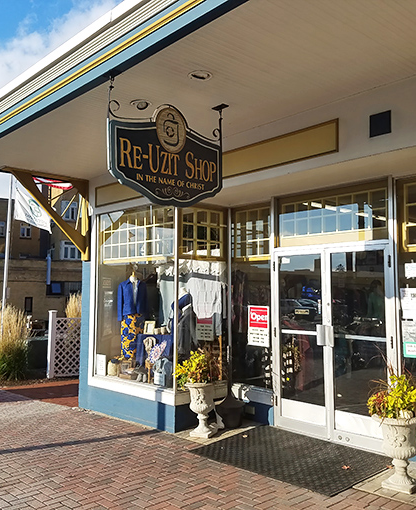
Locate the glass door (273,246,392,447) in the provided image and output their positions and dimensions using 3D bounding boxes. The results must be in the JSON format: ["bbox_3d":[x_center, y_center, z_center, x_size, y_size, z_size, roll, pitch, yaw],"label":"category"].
[{"bbox_3d":[1.419,1.007,5.970,1.608,2.279,0.100,-4,-6,45],"label":"glass door"}]

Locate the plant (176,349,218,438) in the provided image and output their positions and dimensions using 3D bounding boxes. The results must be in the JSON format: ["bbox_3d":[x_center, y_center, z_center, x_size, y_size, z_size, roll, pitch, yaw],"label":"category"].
[{"bbox_3d":[-0.072,1.649,6.180,0.490,1.030,0.480,-4,-6,45],"label":"plant"}]

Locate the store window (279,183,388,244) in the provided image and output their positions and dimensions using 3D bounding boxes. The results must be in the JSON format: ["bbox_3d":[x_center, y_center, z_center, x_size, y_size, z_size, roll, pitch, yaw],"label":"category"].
[{"bbox_3d":[1.450,-0.460,6.067,1.505,0.628,0.080,-4,-6,45],"label":"store window"}]

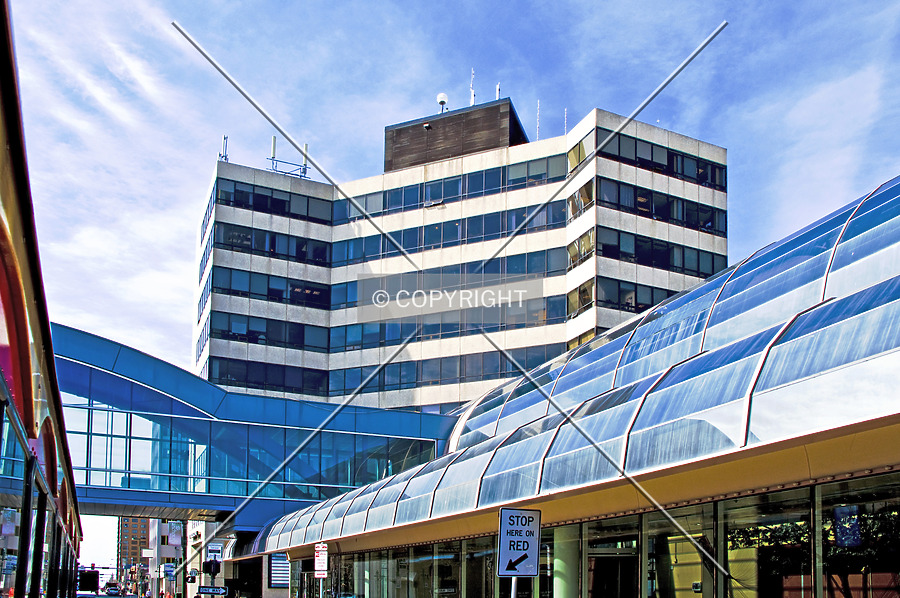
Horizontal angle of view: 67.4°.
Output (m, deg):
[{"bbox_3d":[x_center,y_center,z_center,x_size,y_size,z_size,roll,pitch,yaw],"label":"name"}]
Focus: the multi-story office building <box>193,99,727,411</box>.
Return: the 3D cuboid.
[{"bbox_3d":[0.742,6.477,66.682,46.000,42.000,24.000,0,-21,0],"label":"multi-story office building"}]

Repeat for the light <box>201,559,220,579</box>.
[{"bbox_3d":[-7.605,8.577,21.500,0.560,0.580,0.400,4,-7,-28],"label":"light"}]

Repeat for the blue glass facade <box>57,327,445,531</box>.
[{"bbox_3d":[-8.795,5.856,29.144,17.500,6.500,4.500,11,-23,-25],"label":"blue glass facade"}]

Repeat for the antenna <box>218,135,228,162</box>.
[{"bbox_3d":[-18.811,-12.499,56.000,0.700,2.300,0.400,3,-6,-20],"label":"antenna"}]

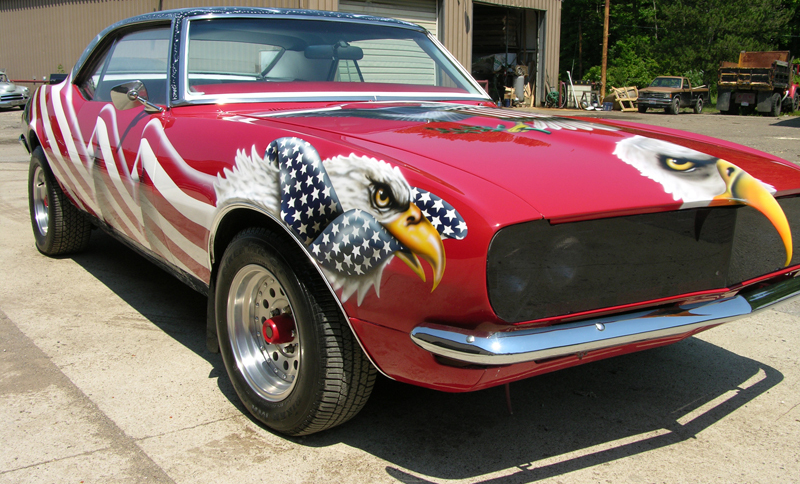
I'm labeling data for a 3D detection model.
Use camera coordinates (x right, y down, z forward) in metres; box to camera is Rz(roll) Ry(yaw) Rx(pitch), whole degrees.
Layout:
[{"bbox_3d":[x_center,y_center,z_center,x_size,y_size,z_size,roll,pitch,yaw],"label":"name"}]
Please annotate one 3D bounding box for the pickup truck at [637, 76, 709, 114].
[{"bbox_3d":[12.651,-6.772,37.287,1.670,1.640,4.800,9,14,38],"label":"pickup truck"}]

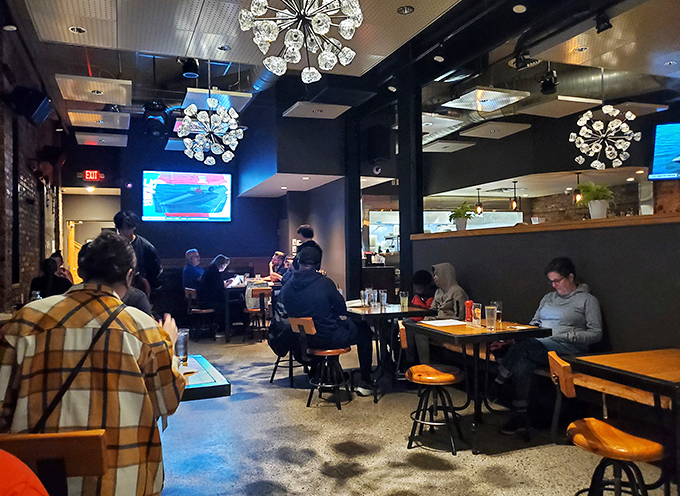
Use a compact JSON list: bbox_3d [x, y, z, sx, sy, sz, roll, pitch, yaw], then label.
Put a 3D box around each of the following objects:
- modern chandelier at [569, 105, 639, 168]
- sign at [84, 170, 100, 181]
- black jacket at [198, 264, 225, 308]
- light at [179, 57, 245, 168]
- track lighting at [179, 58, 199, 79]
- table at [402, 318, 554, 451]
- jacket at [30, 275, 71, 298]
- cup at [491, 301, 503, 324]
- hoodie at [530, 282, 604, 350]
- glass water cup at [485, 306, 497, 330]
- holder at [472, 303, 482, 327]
[{"bbox_3d":[2.984,-1.250,5.750,0.740,0.720,0.740,-1,0,-23],"label":"modern chandelier"},{"bbox_3d":[-4.420,-1.295,9.120,0.300,0.200,0.060,-1,0,-23],"label":"sign"},{"bbox_3d":[-1.912,0.558,7.600,0.360,0.640,0.450,-1,0,-23],"label":"black jacket"},{"bbox_3d":[-1.442,-1.512,5.700,0.720,1.170,0.720,-1,0,-23],"label":"light"},{"bbox_3d":[-1.632,-1.933,5.500,0.200,0.240,0.200,-1,0,-23],"label":"track lighting"},{"bbox_3d":[0.934,0.929,3.579,0.710,0.760,0.680,-1,-1,-23],"label":"table"},{"bbox_3d":[-3.398,0.601,6.012,0.460,0.580,0.280,-1,-1,-45],"label":"jacket"},{"bbox_3d":[1.134,0.464,3.700,0.084,0.148,0.084,-2,0,0],"label":"cup"},{"bbox_3d":[1.544,0.481,3.500,0.380,0.470,0.500,-1,-1,-26],"label":"hoodie"},{"bbox_3d":[1.000,0.469,3.384,0.079,0.153,0.079,-1,-1,0],"label":"glass water cup"},{"bbox_3d":[0.951,0.468,3.540,0.045,0.165,0.090,-1,-1,-31],"label":"holder"}]

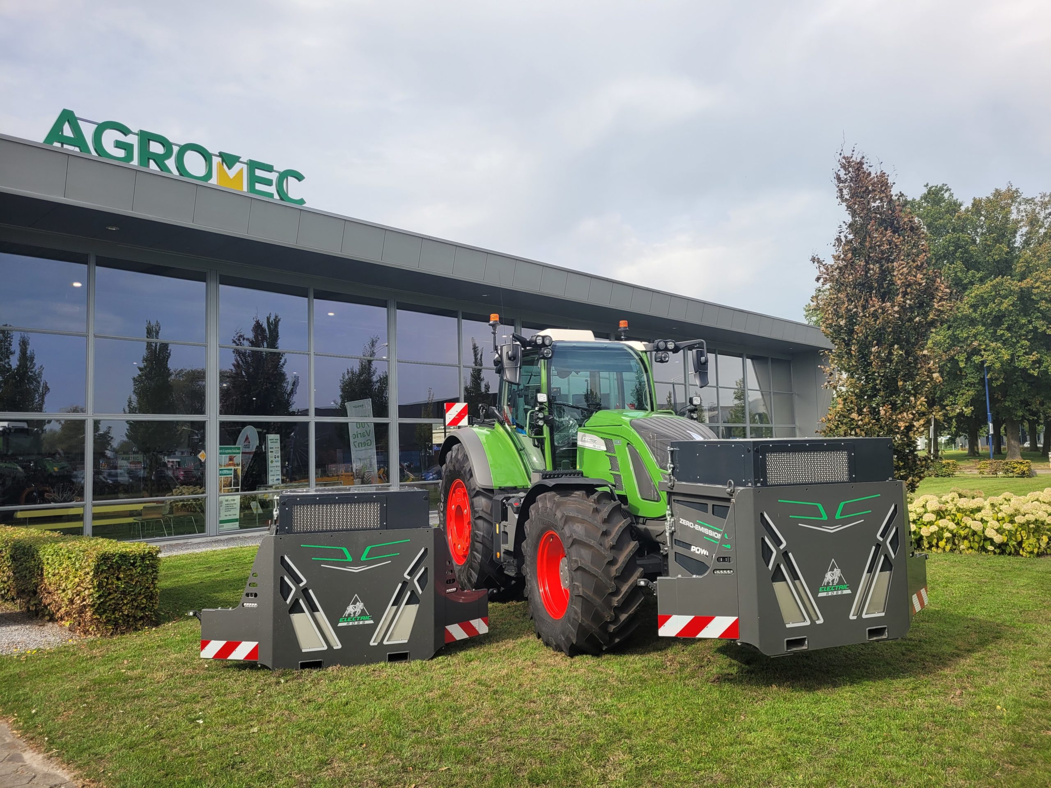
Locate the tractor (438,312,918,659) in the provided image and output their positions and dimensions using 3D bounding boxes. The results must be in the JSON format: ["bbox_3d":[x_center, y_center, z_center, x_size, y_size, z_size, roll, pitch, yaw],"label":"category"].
[{"bbox_3d":[0.986,0.628,8.157,2.520,3.280,6.020,0,-4,-21],"label":"tractor"}]

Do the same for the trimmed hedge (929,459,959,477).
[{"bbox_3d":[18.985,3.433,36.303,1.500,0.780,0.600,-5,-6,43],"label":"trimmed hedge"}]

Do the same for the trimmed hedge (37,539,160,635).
[{"bbox_3d":[-4.643,2.051,8.574,1.650,0.800,0.630,-5,-6,43],"label":"trimmed hedge"}]

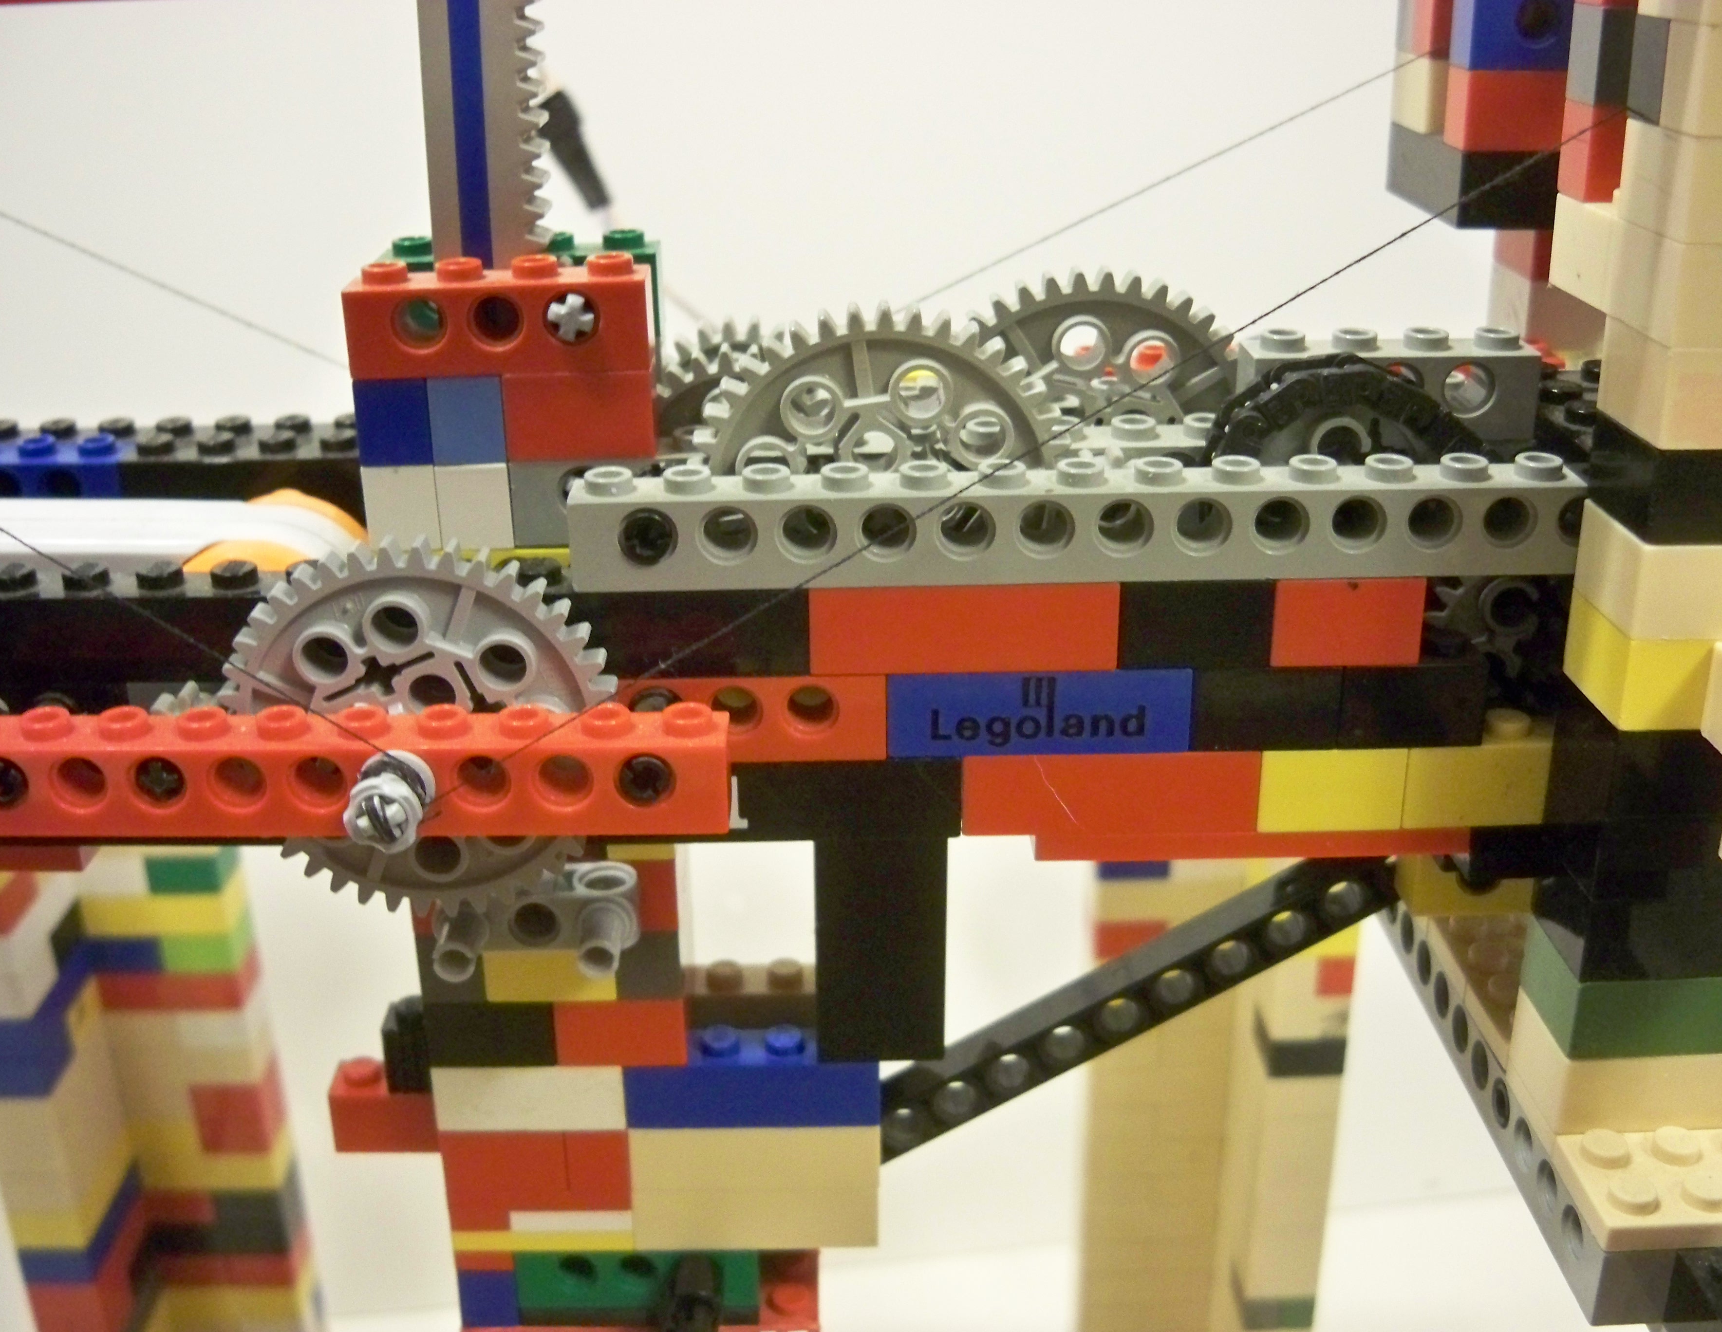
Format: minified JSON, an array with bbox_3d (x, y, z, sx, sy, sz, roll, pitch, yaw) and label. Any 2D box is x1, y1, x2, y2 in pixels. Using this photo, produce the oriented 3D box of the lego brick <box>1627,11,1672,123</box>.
[{"bbox_3d":[0.081,-0.056,0.179,0.014,0.010,0.008,-1,22,-1],"label":"lego brick"}]

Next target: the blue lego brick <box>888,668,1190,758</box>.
[{"bbox_3d":[0.019,0.003,0.204,0.032,0.011,0.008,-1,22,-1],"label":"blue lego brick"}]

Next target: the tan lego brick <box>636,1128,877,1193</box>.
[{"bbox_3d":[-0.013,0.061,0.243,0.032,0.010,0.008,-1,22,-1],"label":"tan lego brick"}]

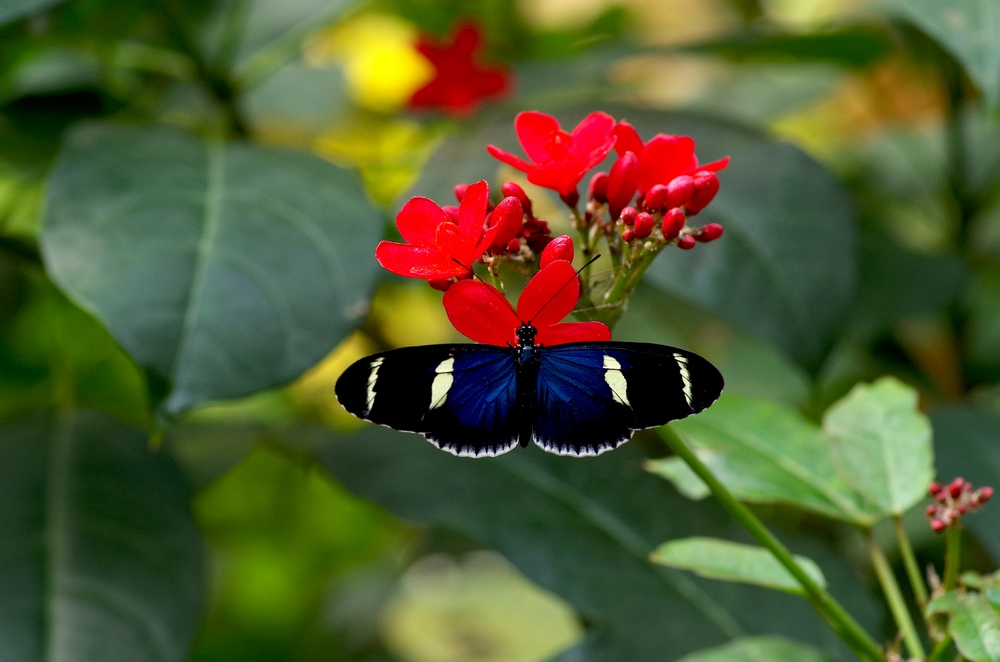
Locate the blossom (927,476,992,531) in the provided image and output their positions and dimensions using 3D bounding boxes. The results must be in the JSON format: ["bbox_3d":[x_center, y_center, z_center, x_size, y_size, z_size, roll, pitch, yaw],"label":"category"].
[{"bbox_3d":[0.077,0.029,0.695,0.011,0.010,0.011,0,10,0],"label":"blossom"}]

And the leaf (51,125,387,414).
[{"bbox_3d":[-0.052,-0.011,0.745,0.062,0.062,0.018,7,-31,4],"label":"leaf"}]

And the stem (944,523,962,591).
[{"bbox_3d":[0.076,0.038,0.695,0.003,0.012,0.003,8,6,0],"label":"stem"}]

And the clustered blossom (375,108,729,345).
[{"bbox_3d":[0.008,-0.017,0.668,0.057,0.042,0.046,1,10,6],"label":"clustered blossom"}]

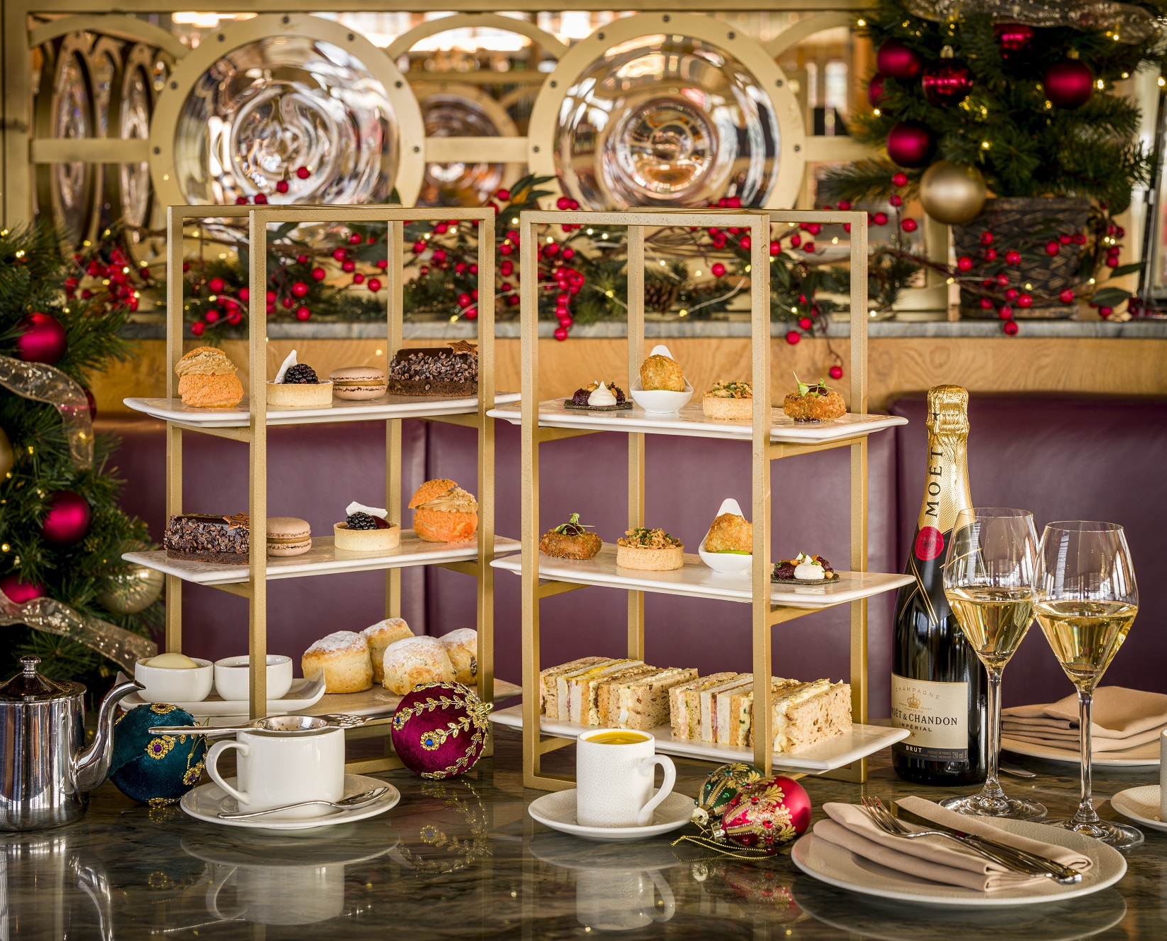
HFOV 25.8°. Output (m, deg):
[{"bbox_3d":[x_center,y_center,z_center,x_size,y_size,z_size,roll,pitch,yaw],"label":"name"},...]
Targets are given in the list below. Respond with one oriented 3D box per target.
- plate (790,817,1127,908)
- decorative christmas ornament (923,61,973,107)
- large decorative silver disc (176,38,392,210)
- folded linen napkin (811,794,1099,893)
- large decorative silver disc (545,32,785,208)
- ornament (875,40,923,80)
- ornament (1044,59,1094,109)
[{"bbox_3d":[0.262,0.276,1.783,0.232,0.019,0.232,0,7,0],"label":"plate"},{"bbox_3d":[0.424,-0.454,2.970,0.058,0.063,0.058,0,7,0],"label":"decorative christmas ornament"},{"bbox_3d":[-0.343,-0.372,2.950,0.263,0.263,0.045,0,6,4],"label":"large decorative silver disc"},{"bbox_3d":[0.252,0.254,1.755,0.082,0.033,0.168,-6,9,-42],"label":"folded linen napkin"},{"bbox_3d":[0.095,-0.367,2.920,0.268,0.268,0.045,0,6,4],"label":"large decorative silver disc"},{"bbox_3d":[0.379,-0.494,3.060,0.055,0.057,0.055,0,7,0],"label":"ornament"},{"bbox_3d":[0.544,-0.434,2.860,0.055,0.055,0.055,0,6,0],"label":"ornament"}]

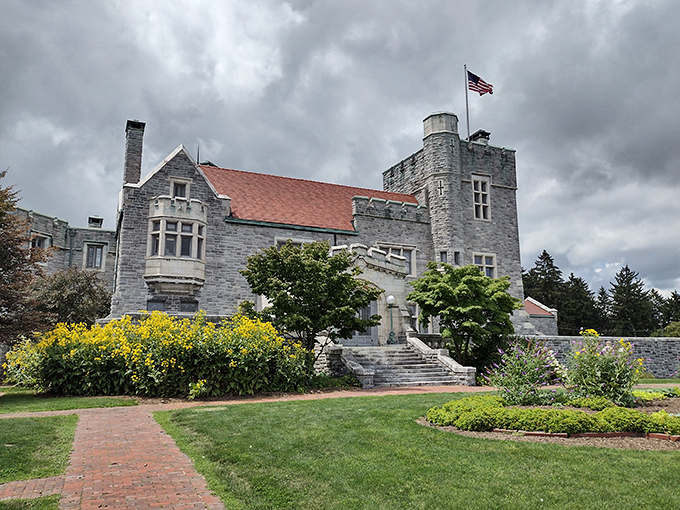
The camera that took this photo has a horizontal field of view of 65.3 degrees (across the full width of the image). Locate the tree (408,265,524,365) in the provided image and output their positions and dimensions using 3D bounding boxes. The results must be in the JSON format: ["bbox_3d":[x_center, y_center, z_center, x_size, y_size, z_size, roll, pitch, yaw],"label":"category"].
[{"bbox_3d":[5.514,2.998,24.460,5.300,5.400,5.000,-2,-10,12],"label":"tree"}]

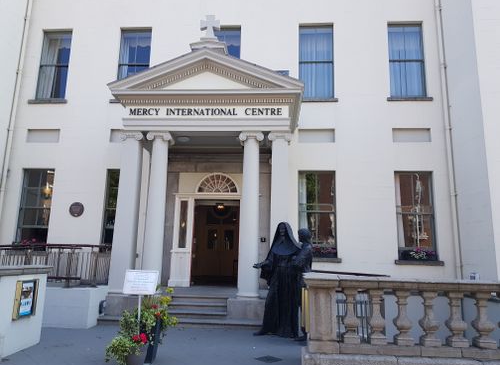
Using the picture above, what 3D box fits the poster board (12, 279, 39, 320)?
[{"bbox_3d":[-3.174,1.663,5.357,0.078,0.536,0.451,1,-11,0],"label":"poster board"}]

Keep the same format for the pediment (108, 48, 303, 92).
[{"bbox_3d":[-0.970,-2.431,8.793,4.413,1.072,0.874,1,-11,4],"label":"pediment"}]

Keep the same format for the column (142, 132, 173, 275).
[{"bbox_3d":[-2.075,0.651,8.431,0.564,3.617,0.508,1,-11,4],"label":"column"}]

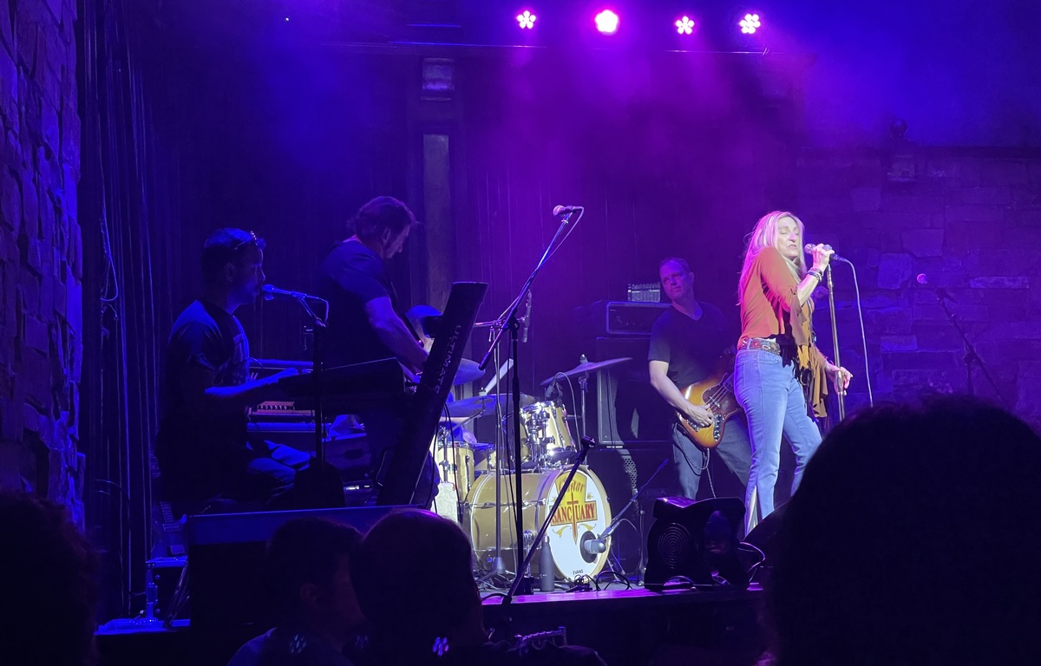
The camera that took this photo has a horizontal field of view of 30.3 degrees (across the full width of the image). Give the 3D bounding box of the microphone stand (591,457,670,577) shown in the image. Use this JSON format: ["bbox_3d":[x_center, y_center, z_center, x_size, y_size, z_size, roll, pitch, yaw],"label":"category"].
[{"bbox_3d":[0.503,0.854,8.750,0.400,0.580,0.270,-2,-4,6],"label":"microphone stand"}]

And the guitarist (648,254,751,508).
[{"bbox_3d":[0.910,0.410,9.760,0.600,1.620,0.480,-1,-4,-5],"label":"guitarist"}]

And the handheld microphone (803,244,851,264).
[{"bbox_3d":[1.419,-0.370,8.980,0.180,0.050,0.050,16,4,15],"label":"handheld microphone"}]

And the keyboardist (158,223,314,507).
[{"bbox_3d":[-1.036,0.352,7.154,0.680,1.440,0.480,-2,-4,12],"label":"keyboardist"}]

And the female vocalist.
[{"bbox_3d":[1.260,0.300,9.064,0.520,1.720,0.460,-5,-6,39],"label":"female vocalist"}]

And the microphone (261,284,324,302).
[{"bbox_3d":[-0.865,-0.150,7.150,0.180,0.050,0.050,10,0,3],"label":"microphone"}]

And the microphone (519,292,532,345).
[{"bbox_3d":[0.026,-0.075,9.050,0.035,0.240,0.035,5,-4,0],"label":"microphone"}]

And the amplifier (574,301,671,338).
[{"bbox_3d":[0.574,-0.060,9.913,0.500,0.170,0.320,1,-5,-30],"label":"amplifier"}]

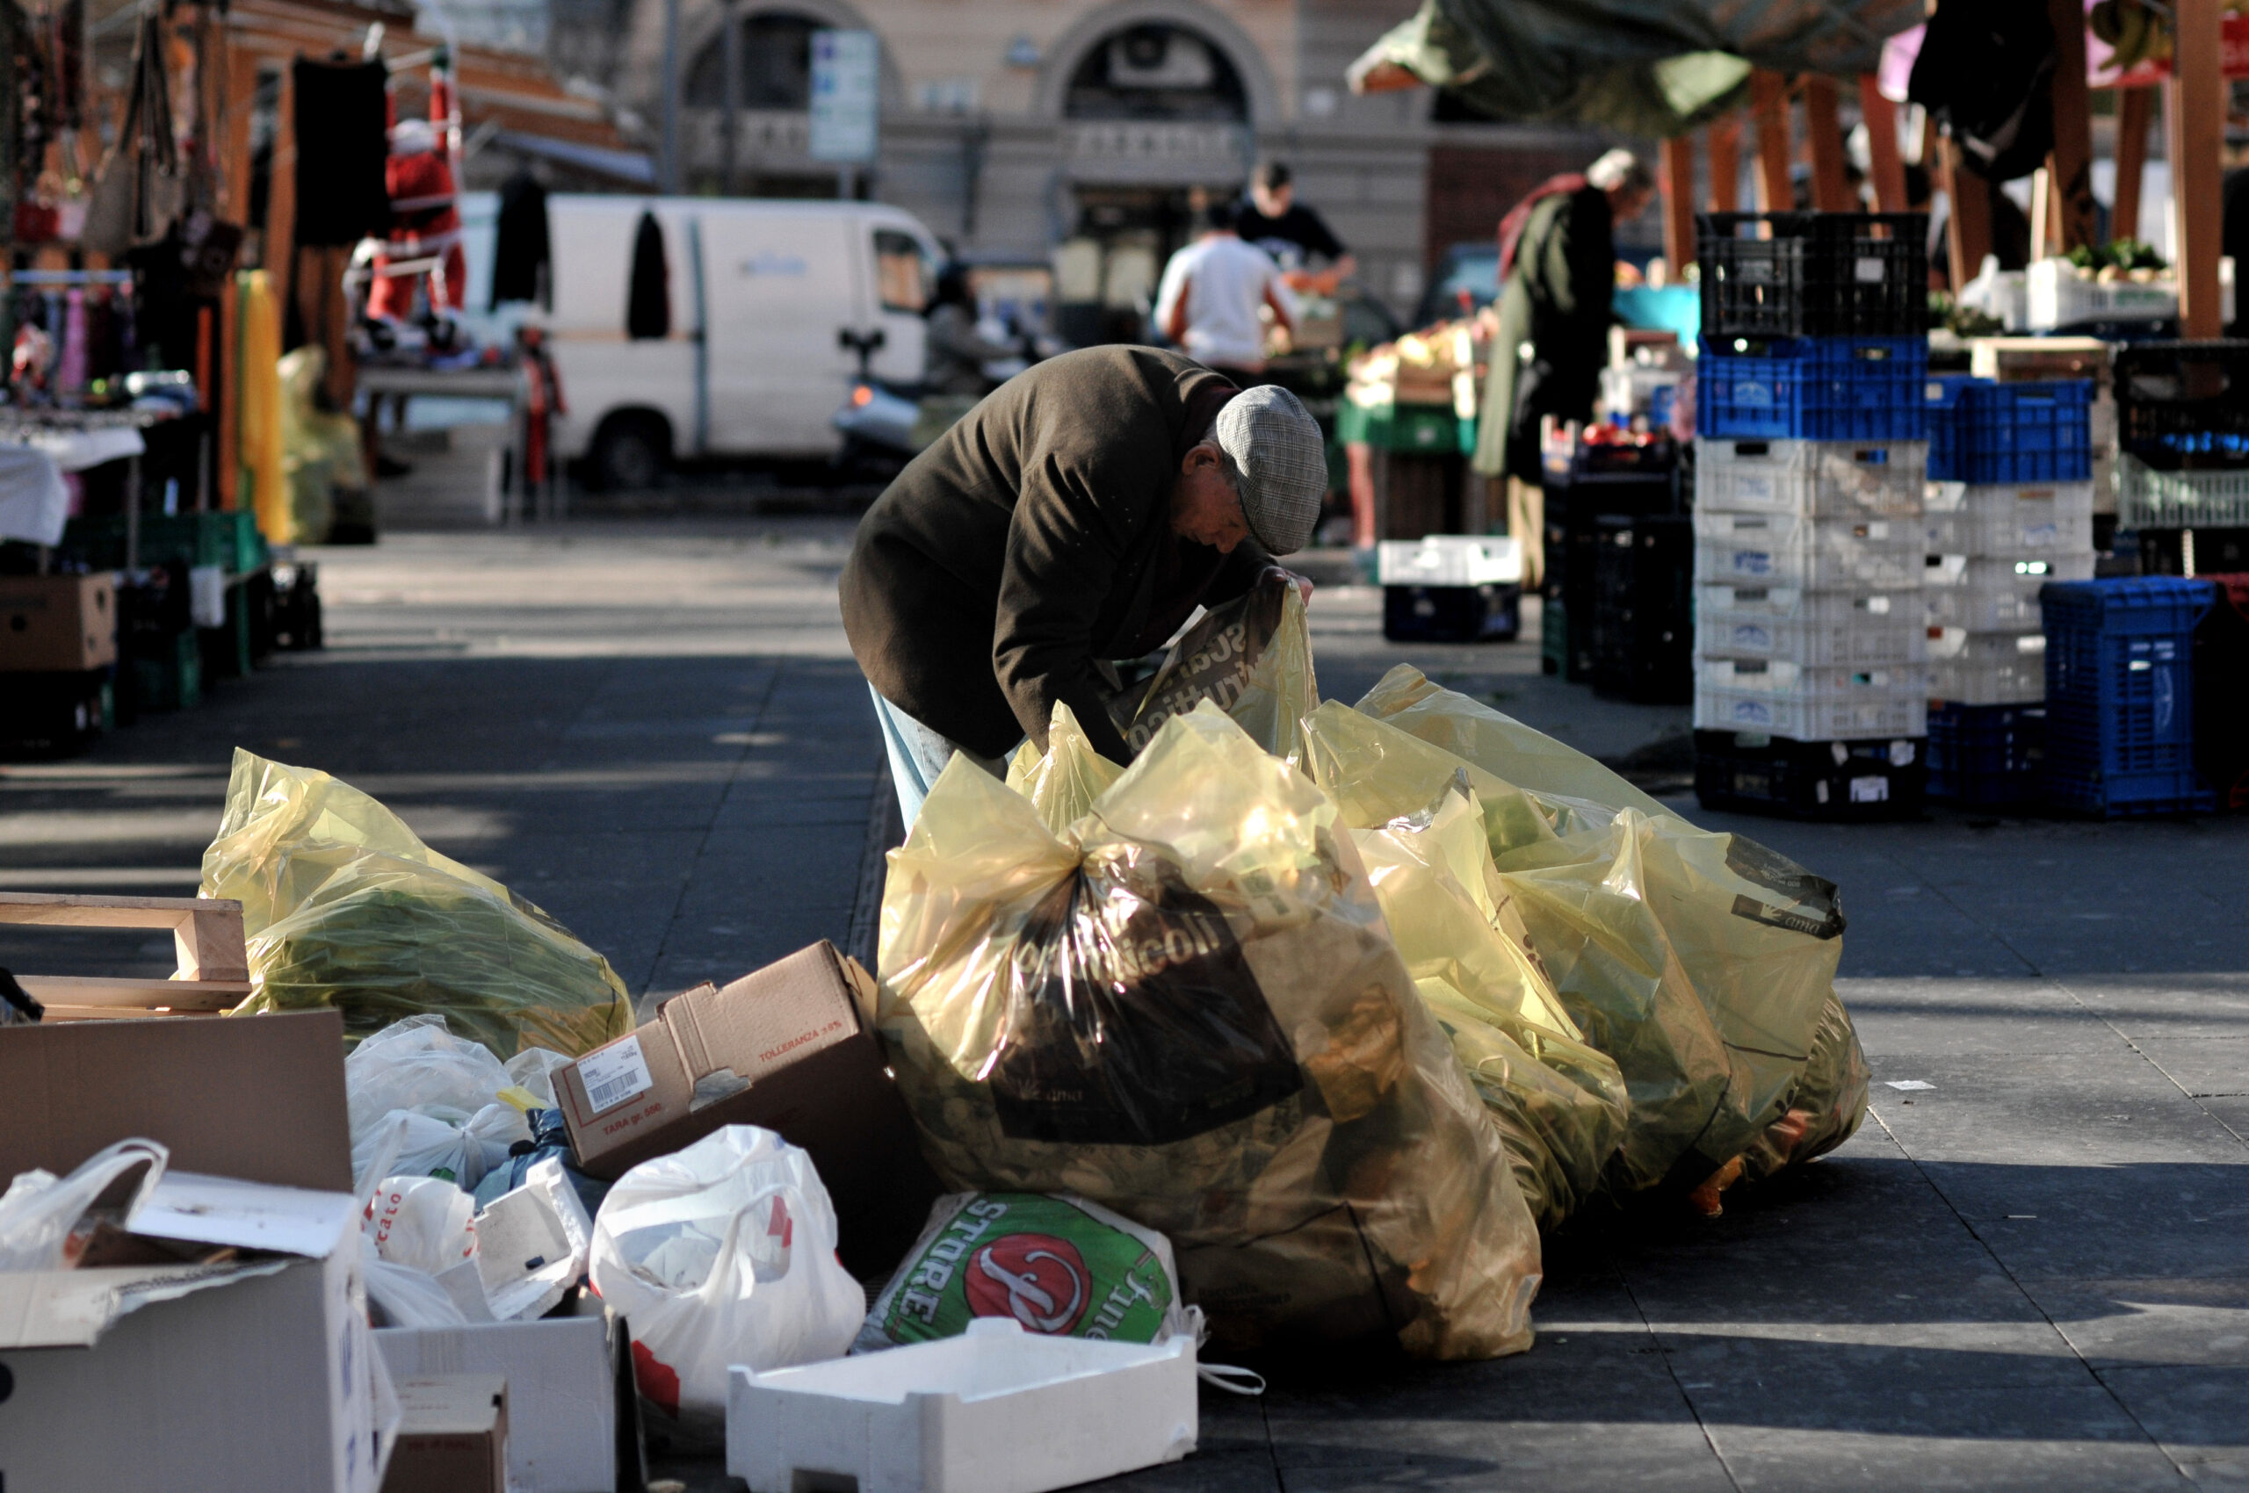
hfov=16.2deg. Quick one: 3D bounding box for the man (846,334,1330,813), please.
[{"bbox_3d":[-0.053,0.048,11.053,0.620,1.230,0.540,1,4,10],"label":"man"}]

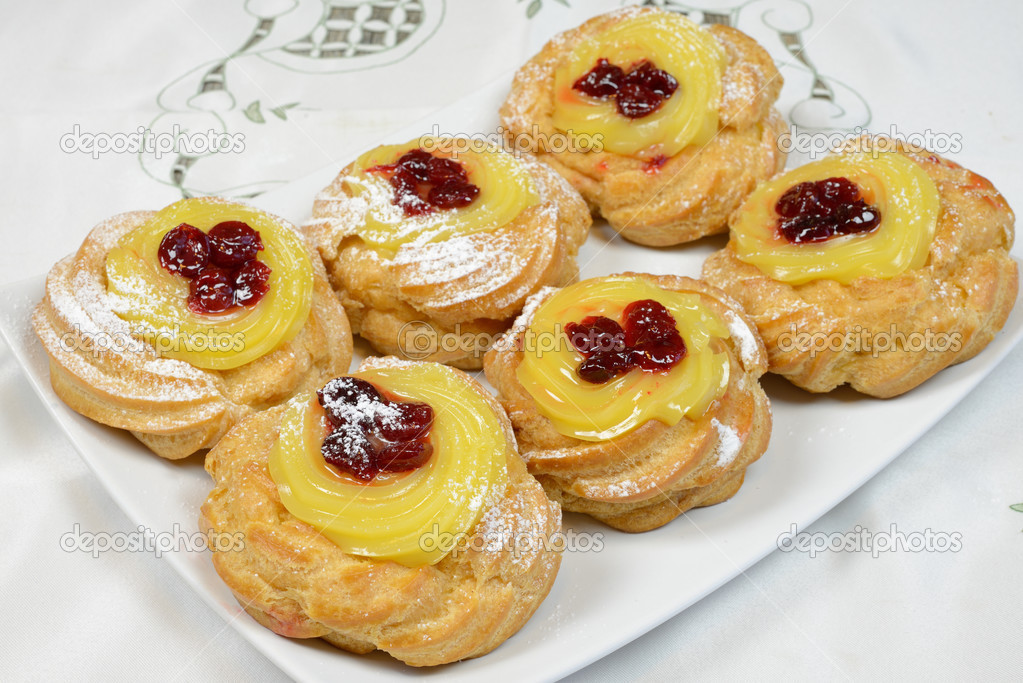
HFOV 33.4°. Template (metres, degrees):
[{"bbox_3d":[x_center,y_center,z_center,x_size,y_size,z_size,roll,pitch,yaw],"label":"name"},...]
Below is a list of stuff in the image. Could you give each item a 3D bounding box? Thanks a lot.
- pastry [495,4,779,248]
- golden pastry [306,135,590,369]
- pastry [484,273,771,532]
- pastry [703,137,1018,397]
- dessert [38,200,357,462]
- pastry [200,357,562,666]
[{"bbox_3d":[0.043,-0.072,0.559,0.093,0.048,0.093,0,47,0],"label":"pastry"},{"bbox_3d":[-0.019,-0.029,0.522,0.087,0.042,0.087,0,47,0],"label":"golden pastry"},{"bbox_3d":[0.032,0.016,0.479,0.080,0.043,0.080,0,47,0],"label":"pastry"},{"bbox_3d":[0.105,-0.024,0.517,0.094,0.043,0.094,0,47,0],"label":"pastry"},{"bbox_3d":[-0.093,-0.006,0.501,0.092,0.041,0.092,0,47,0],"label":"dessert"},{"bbox_3d":[-0.034,0.043,0.455,0.096,0.040,0.096,0,47,0],"label":"pastry"}]

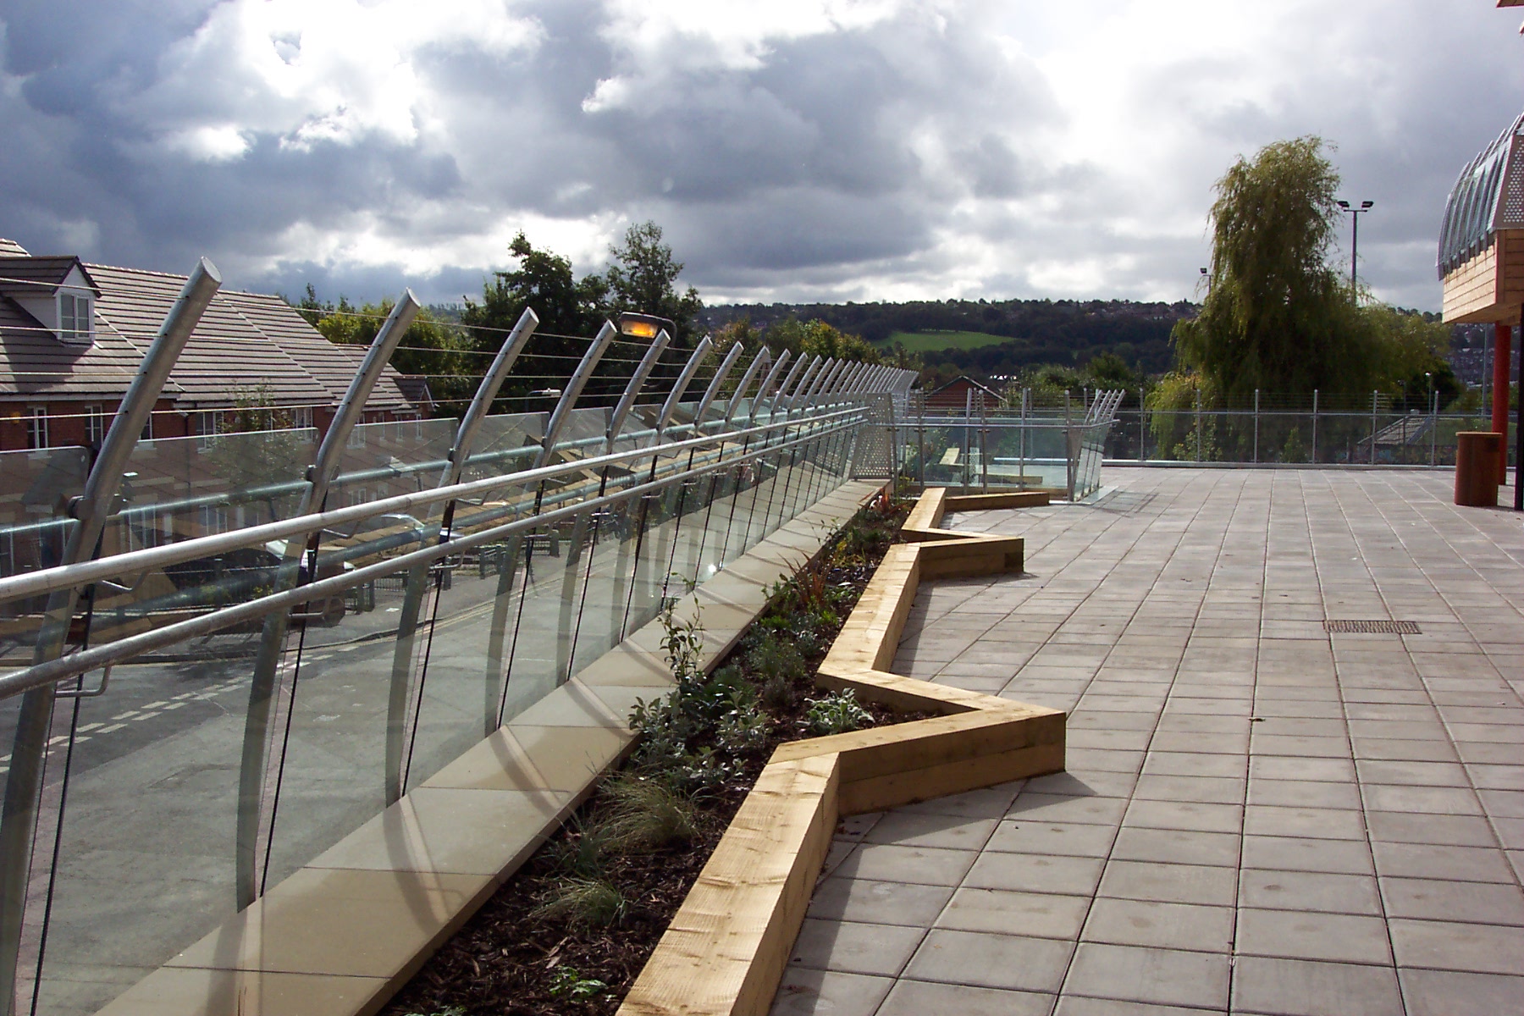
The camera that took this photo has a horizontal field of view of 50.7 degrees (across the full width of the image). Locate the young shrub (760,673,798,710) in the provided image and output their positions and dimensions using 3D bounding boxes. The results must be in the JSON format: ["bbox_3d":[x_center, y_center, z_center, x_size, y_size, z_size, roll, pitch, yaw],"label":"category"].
[{"bbox_3d":[0.083,0.872,7.620,0.175,0.180,0.170,-1,4,0],"label":"young shrub"}]

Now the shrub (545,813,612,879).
[{"bbox_3d":[-0.572,1.055,5.030,0.210,0.200,0.210,-1,4,0],"label":"shrub"}]

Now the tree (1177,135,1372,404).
[{"bbox_3d":[16.550,-5.500,52.000,6.800,13.000,6.800,-1,4,0],"label":"tree"}]

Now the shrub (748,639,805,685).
[{"bbox_3d":[0.075,0.797,8.300,0.300,0.240,0.290,-1,4,0],"label":"shrub"}]

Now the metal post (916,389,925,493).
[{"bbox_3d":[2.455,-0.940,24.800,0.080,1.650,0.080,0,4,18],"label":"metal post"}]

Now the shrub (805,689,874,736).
[{"bbox_3d":[0.347,0.902,7.070,0.300,0.190,0.290,-1,4,0],"label":"shrub"}]

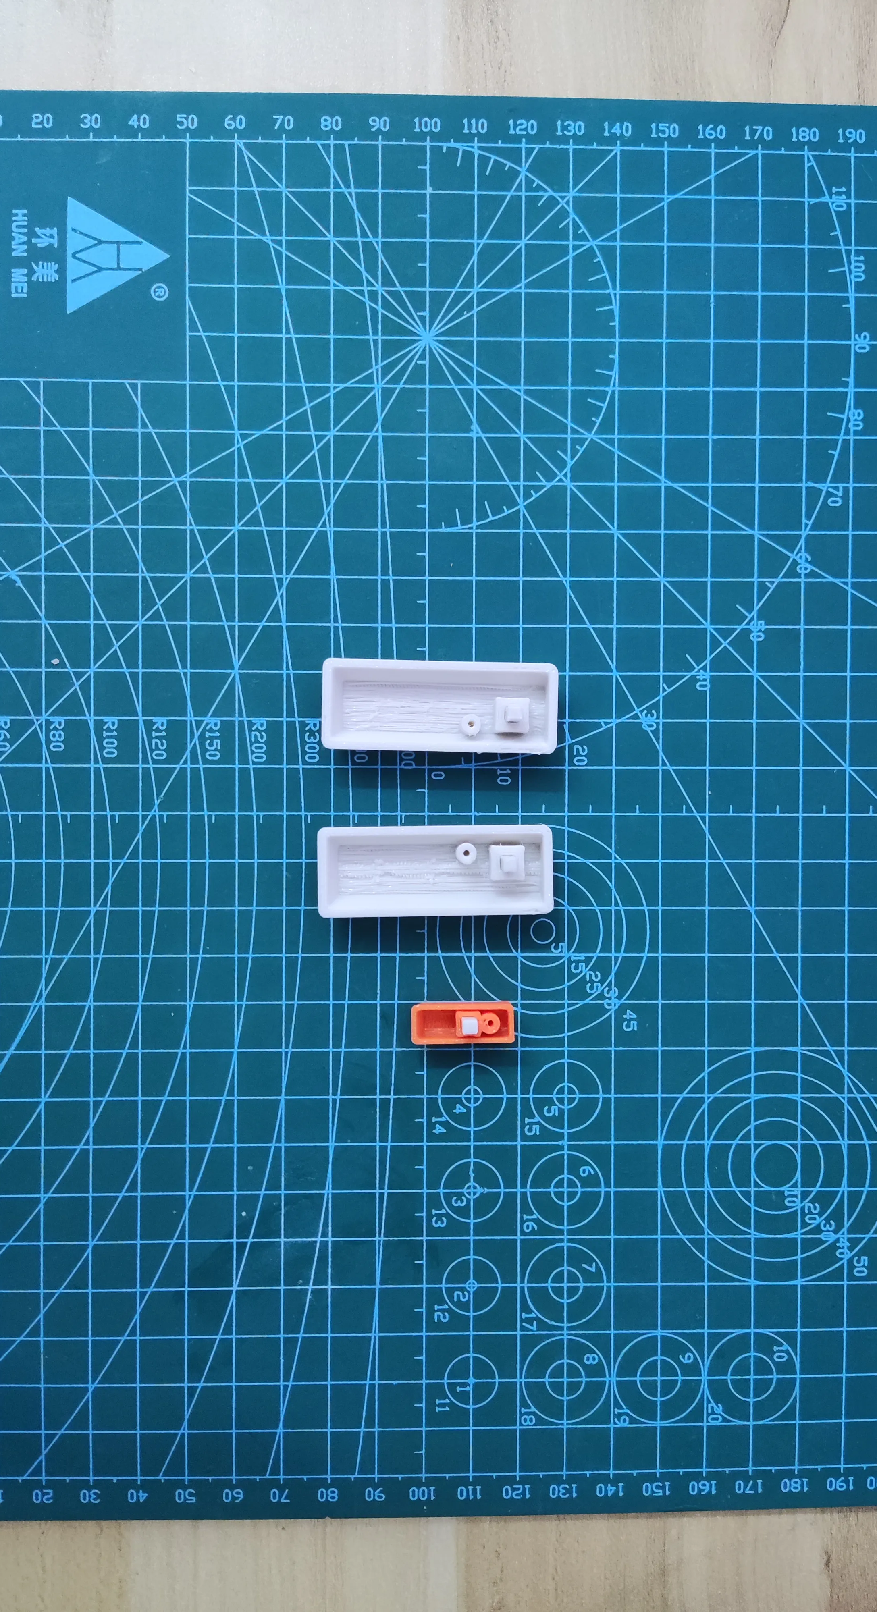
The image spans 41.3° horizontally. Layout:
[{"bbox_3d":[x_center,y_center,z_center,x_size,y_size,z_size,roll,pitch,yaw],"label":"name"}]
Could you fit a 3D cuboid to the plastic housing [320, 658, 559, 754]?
[{"bbox_3d":[0.000,-0.020,0.242,0.048,0.007,0.018,1,91,-2],"label":"plastic housing"}]

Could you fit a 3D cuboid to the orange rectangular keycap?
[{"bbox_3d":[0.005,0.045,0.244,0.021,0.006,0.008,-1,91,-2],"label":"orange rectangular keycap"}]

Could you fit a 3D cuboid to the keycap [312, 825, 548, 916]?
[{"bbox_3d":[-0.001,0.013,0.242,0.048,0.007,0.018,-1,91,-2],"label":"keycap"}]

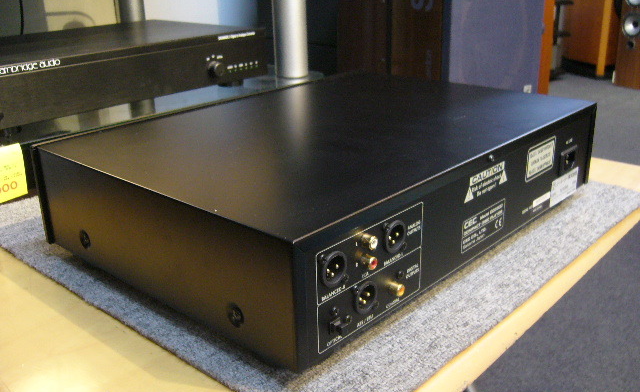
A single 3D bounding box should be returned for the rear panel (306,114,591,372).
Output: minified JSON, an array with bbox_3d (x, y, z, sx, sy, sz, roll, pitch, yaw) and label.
[{"bbox_3d":[0.131,0.005,0.500,0.022,0.079,0.427,16,26,39],"label":"rear panel"}]

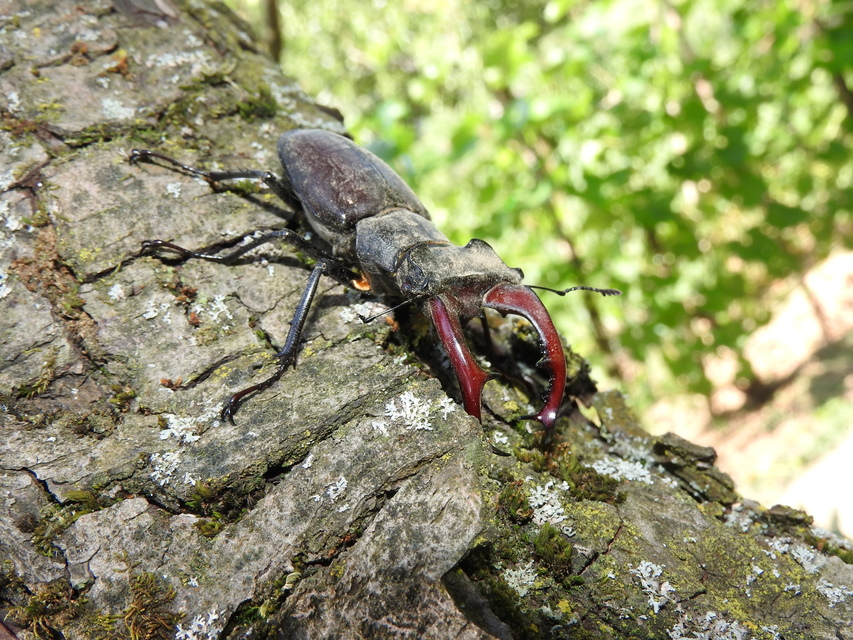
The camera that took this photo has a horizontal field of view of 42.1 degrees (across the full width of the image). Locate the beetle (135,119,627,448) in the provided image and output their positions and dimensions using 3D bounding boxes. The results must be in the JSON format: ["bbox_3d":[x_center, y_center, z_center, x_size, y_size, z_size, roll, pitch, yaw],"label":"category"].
[{"bbox_3d":[-0.009,-0.010,0.173,0.064,0.022,0.074,-11,46,-47],"label":"beetle"}]

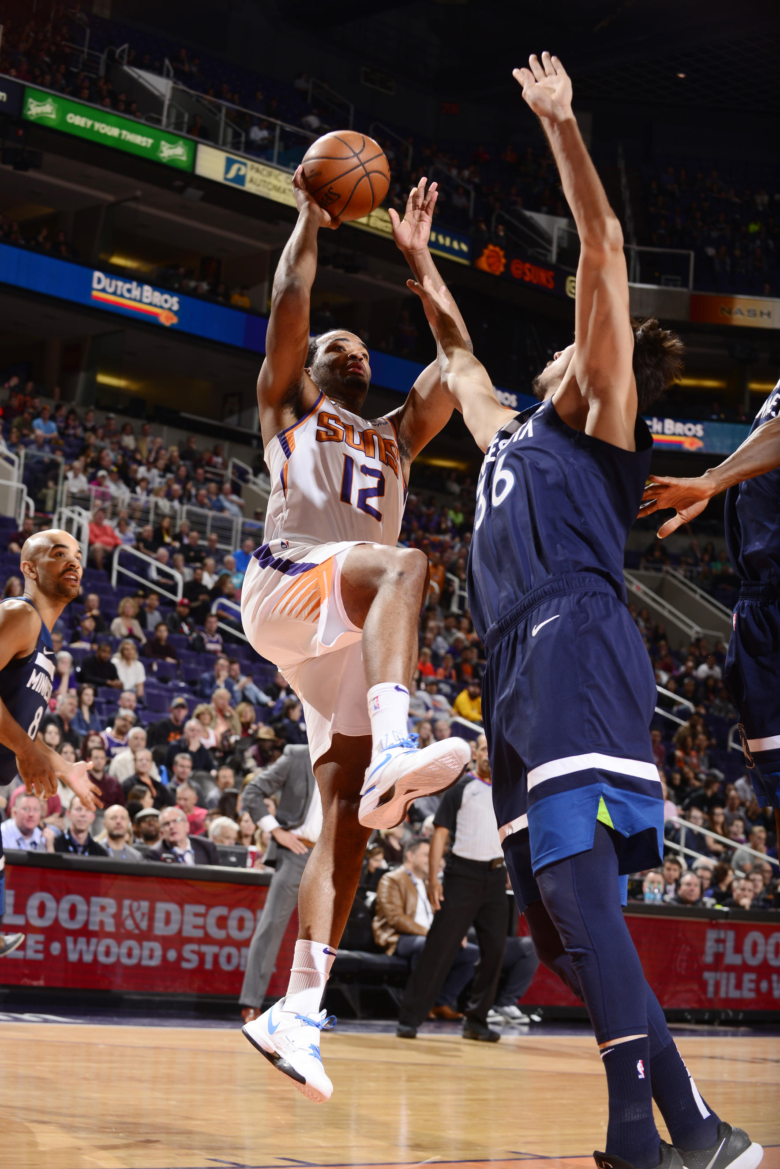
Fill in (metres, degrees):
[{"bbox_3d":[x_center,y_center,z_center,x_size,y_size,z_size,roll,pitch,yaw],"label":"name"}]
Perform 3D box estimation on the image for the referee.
[{"bbox_3d":[0.462,1.830,13.783,0.570,1.860,0.480,9,-10,-33],"label":"referee"}]

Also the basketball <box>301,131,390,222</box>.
[{"bbox_3d":[-0.118,-1.096,6.100,0.240,0.240,0.240,4,-8,0],"label":"basketball"}]

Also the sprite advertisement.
[{"bbox_3d":[-6.424,-10.392,52.000,4.800,0.720,0.100,11,-11,-42],"label":"sprite advertisement"}]

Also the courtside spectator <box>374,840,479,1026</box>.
[{"bbox_3d":[0.270,2.488,16.366,0.700,1.290,0.530,-3,-11,41],"label":"courtside spectator"}]

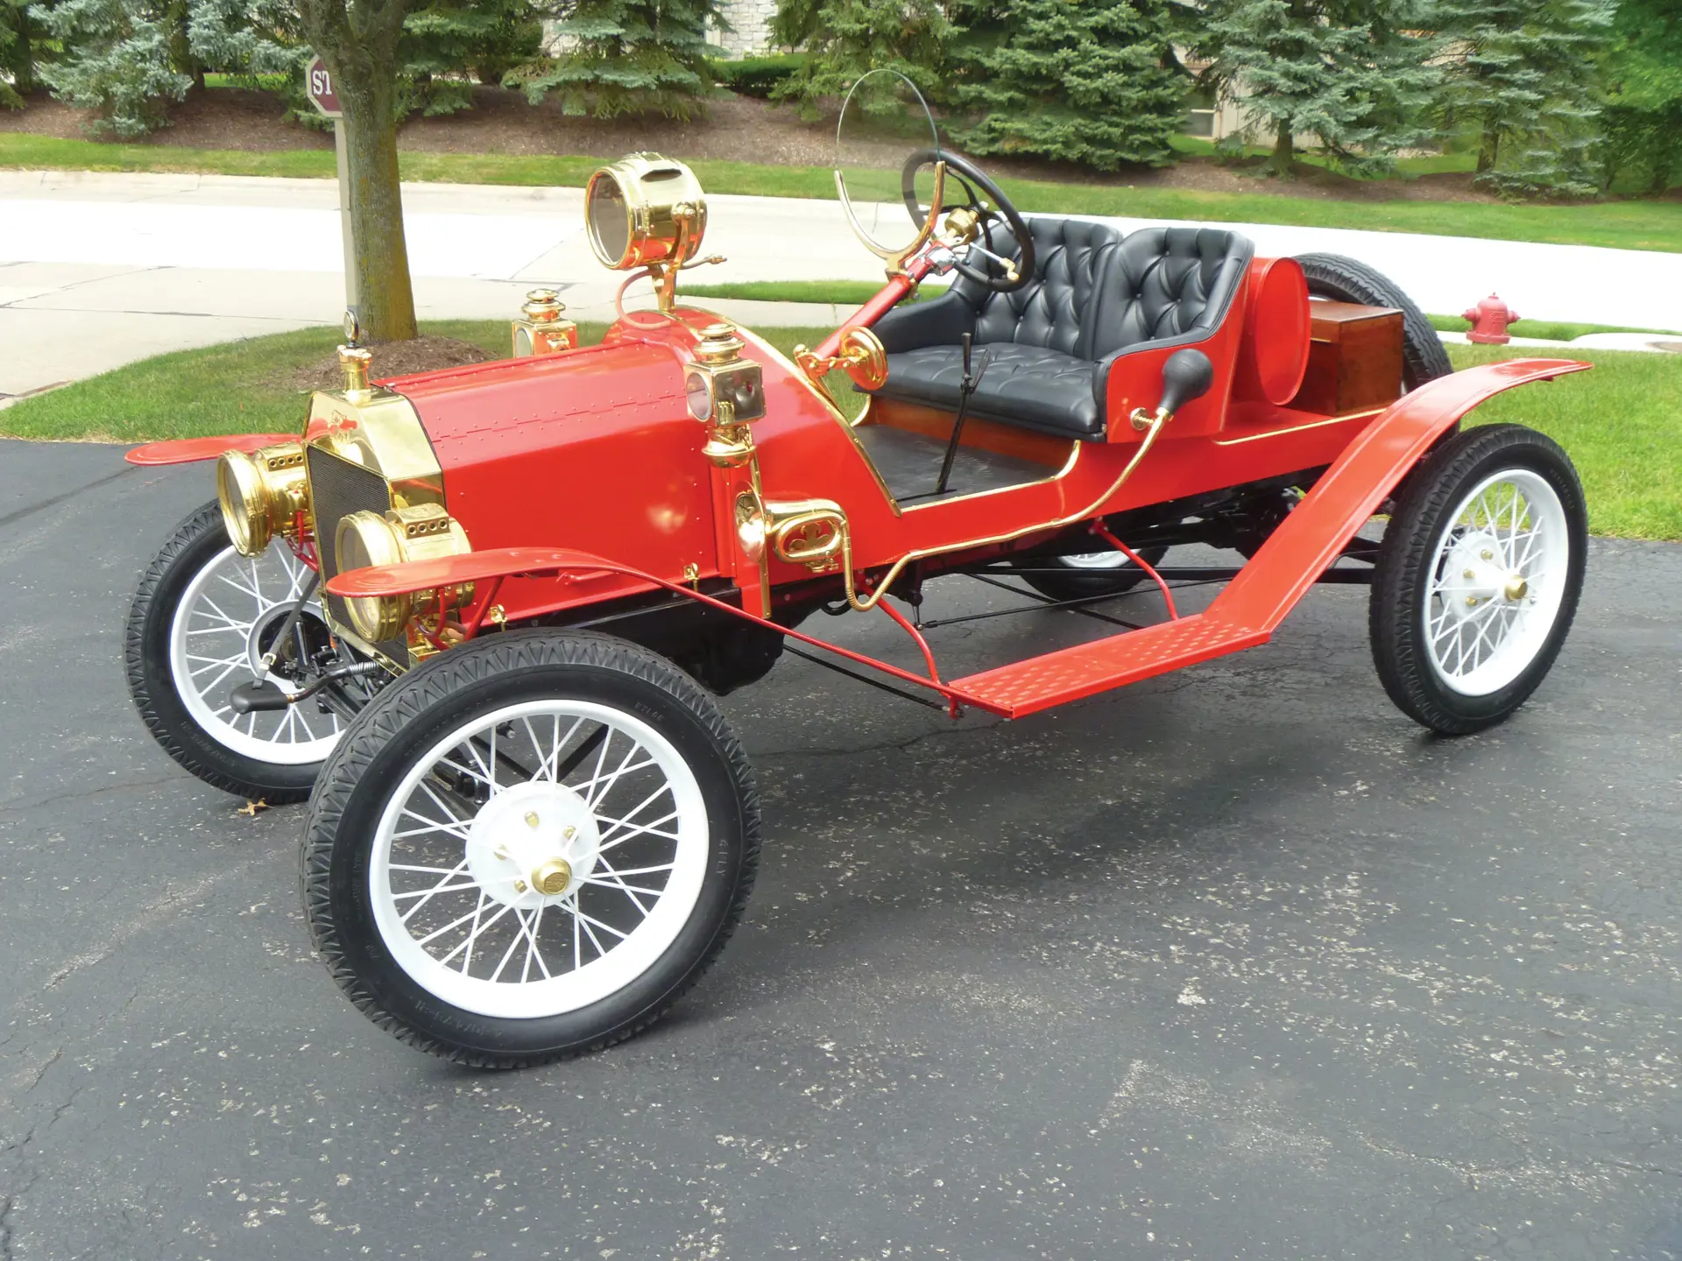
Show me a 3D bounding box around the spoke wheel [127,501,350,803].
[{"bbox_3d":[-1.284,0.031,4.019,0.762,0.762,0.115,-9,18,-21],"label":"spoke wheel"}]

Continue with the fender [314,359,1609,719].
[{"bbox_3d":[0.557,-0.149,3.489,3.210,0.495,0.200,-13,21,-32],"label":"fender"}]

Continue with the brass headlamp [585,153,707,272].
[{"bbox_3d":[-0.398,-0.858,3.478,0.180,0.228,0.230,-13,21,-32],"label":"brass headlamp"}]

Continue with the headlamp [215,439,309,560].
[{"bbox_3d":[-1.179,-0.280,3.573,0.200,0.237,0.230,-13,21,-32],"label":"headlamp"}]

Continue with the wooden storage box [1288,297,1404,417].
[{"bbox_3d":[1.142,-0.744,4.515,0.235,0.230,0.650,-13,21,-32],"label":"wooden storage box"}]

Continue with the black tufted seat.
[{"bbox_3d":[0.497,-0.763,4.136,0.510,0.420,0.950,-13,21,-32],"label":"black tufted seat"}]

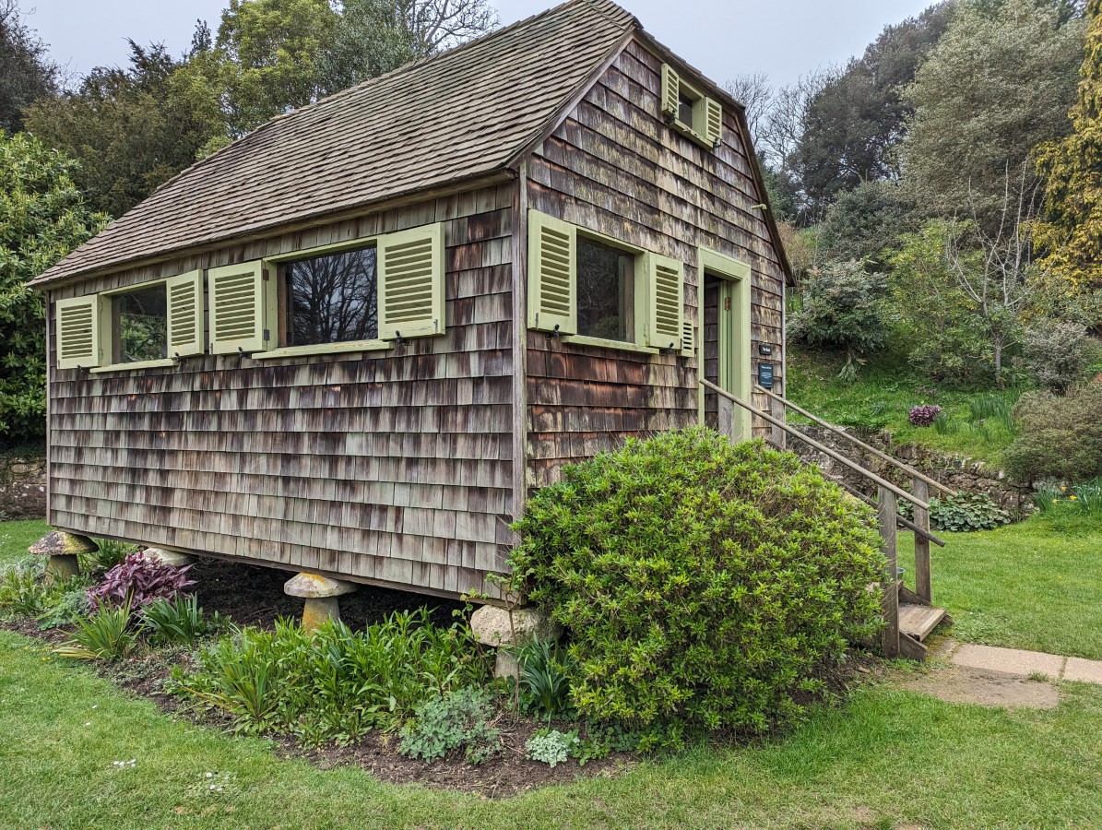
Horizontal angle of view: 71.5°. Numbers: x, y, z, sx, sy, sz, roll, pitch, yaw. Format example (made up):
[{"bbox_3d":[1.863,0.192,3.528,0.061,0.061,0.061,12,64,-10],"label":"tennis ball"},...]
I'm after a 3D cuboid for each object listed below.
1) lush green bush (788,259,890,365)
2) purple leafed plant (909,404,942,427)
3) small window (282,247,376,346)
[{"bbox_3d":[5.434,-1.948,14.500,1.900,1.950,1.750,-1,0,21],"label":"lush green bush"},{"bbox_3d":[5.627,0.007,11.500,0.520,0.340,0.480,-1,0,26],"label":"purple leafed plant"},{"bbox_3d":[-1.422,-0.737,4.837,1.000,0.580,0.080,-1,0,35],"label":"small window"}]

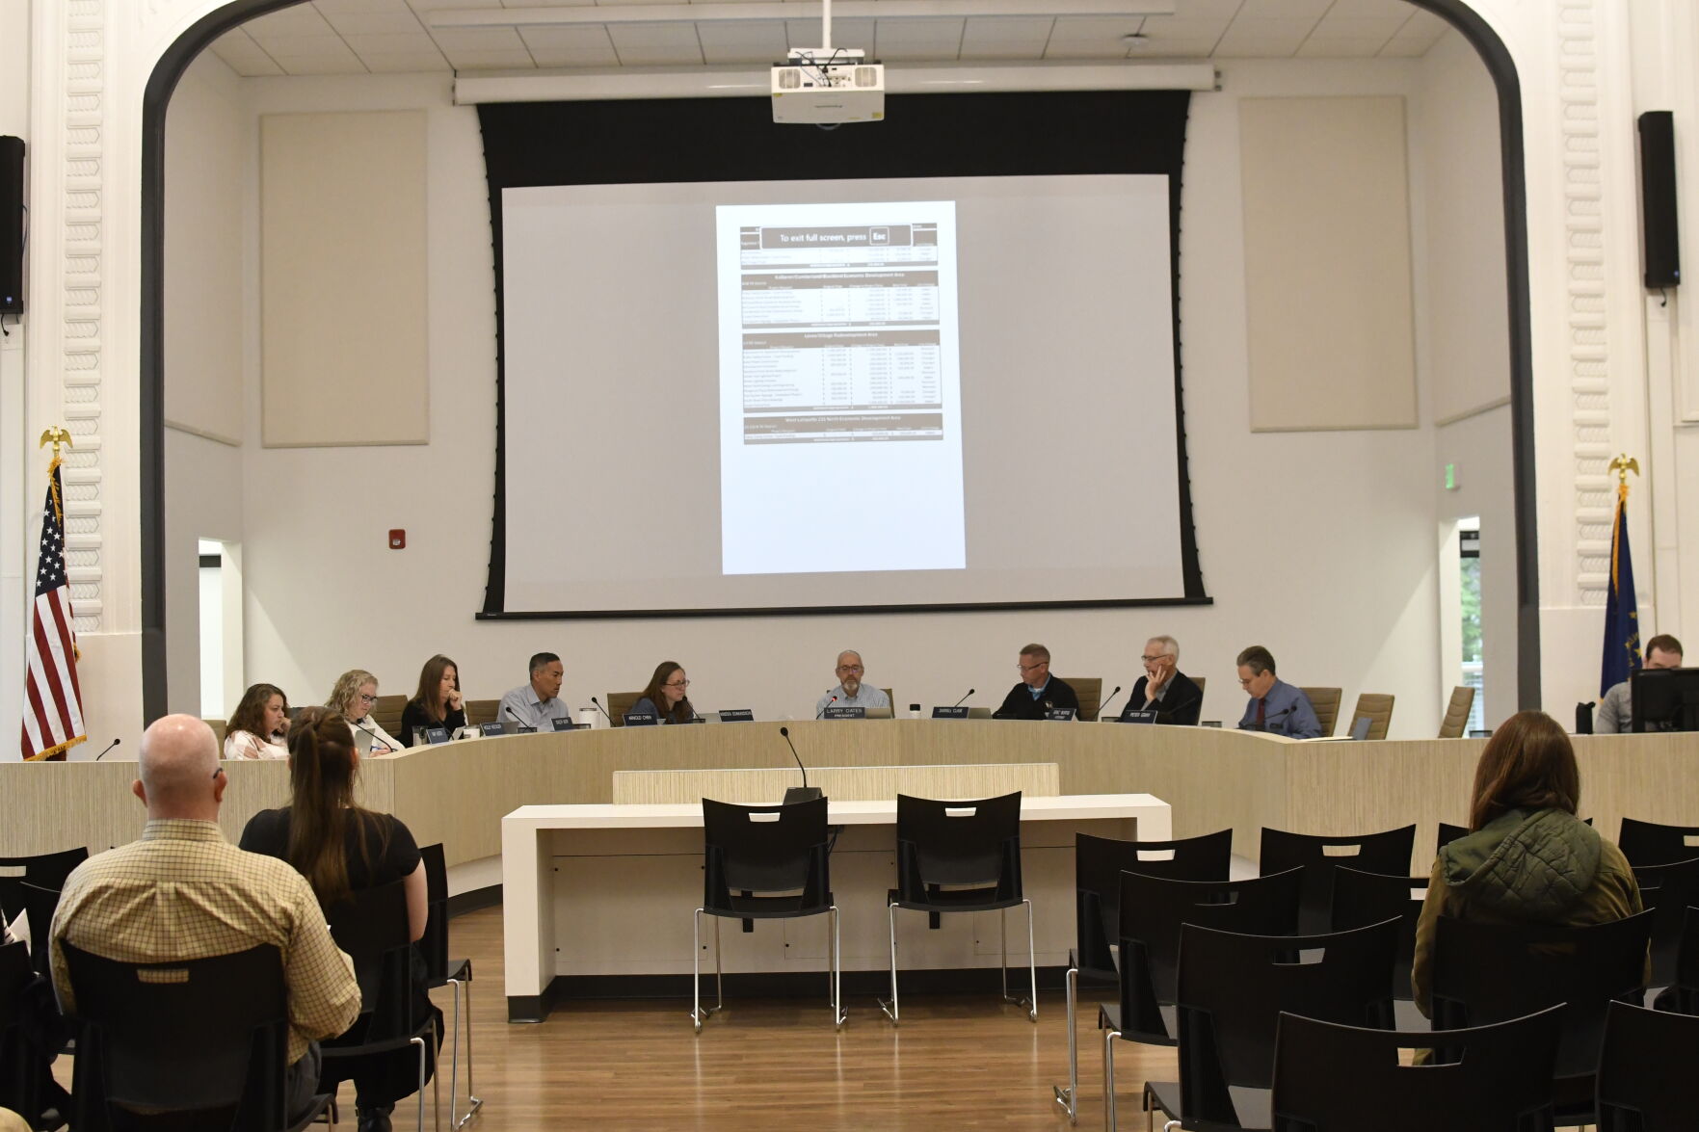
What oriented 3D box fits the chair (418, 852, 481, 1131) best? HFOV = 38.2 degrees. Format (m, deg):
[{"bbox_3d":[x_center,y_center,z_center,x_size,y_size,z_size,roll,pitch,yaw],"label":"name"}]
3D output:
[{"bbox_3d":[-1.412,1.261,7.494,0.520,0.845,0.560,-1,-2,5],"label":"chair"}]

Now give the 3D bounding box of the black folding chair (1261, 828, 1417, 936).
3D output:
[{"bbox_3d":[1.438,1.191,7.451,0.520,0.835,0.570,-1,-1,-2],"label":"black folding chair"}]

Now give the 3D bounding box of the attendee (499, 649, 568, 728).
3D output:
[{"bbox_3d":[-1.743,1.168,14.021,0.800,1.341,0.550,-2,-2,43],"label":"attendee"}]

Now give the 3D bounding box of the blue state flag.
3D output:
[{"bbox_3d":[4.284,0.235,13.596,0.270,1.360,0.210,-1,-2,0],"label":"blue state flag"}]

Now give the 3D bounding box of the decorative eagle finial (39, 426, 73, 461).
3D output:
[{"bbox_3d":[-4.343,-0.672,13.425,0.180,0.195,0.075,-1,-2,0],"label":"decorative eagle finial"}]

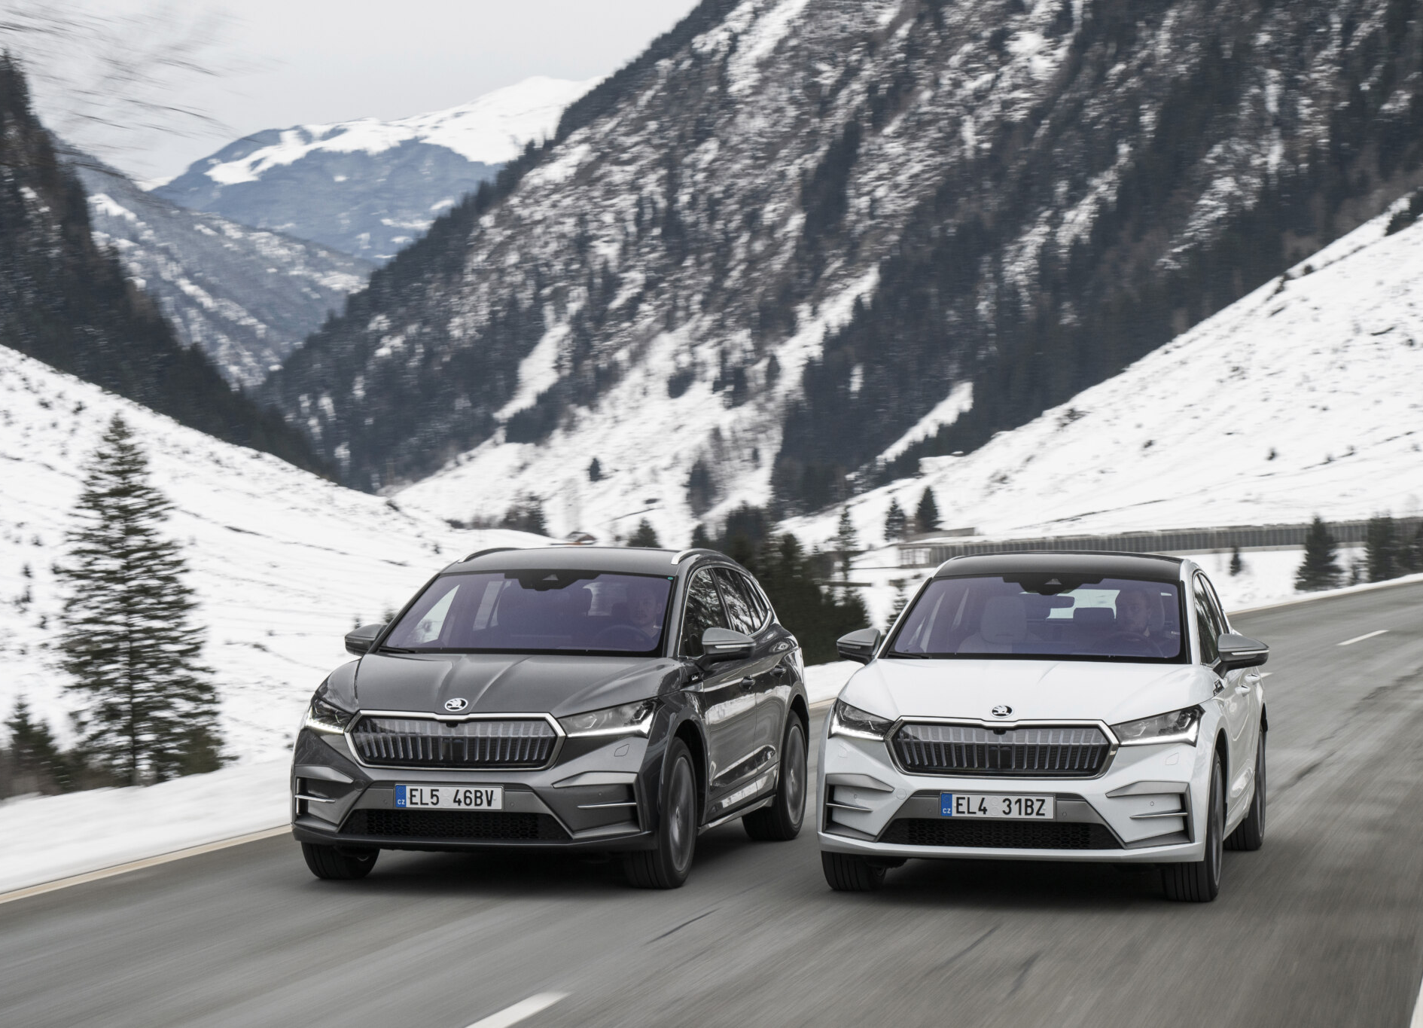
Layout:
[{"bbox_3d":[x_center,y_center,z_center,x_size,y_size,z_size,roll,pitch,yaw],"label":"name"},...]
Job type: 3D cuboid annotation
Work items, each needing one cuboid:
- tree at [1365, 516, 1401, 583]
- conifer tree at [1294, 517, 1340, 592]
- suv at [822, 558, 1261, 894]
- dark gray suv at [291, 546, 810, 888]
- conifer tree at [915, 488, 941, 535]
[{"bbox_3d":[53.740,2.750,295.000,2.750,5.670,2.750,0,1,0],"label":"tree"},{"bbox_3d":[47.660,3.180,290.000,3.320,6.160,3.320,0,1,0],"label":"conifer tree"},{"bbox_3d":[1.820,1.011,18.864,2.080,1.615,4.653,0,0,13],"label":"suv"},{"bbox_3d":[-0.705,0.995,19.333,2.080,1.620,4.649,0,0,13],"label":"dark gray suv"},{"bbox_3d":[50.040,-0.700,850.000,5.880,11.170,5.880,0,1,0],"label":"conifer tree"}]

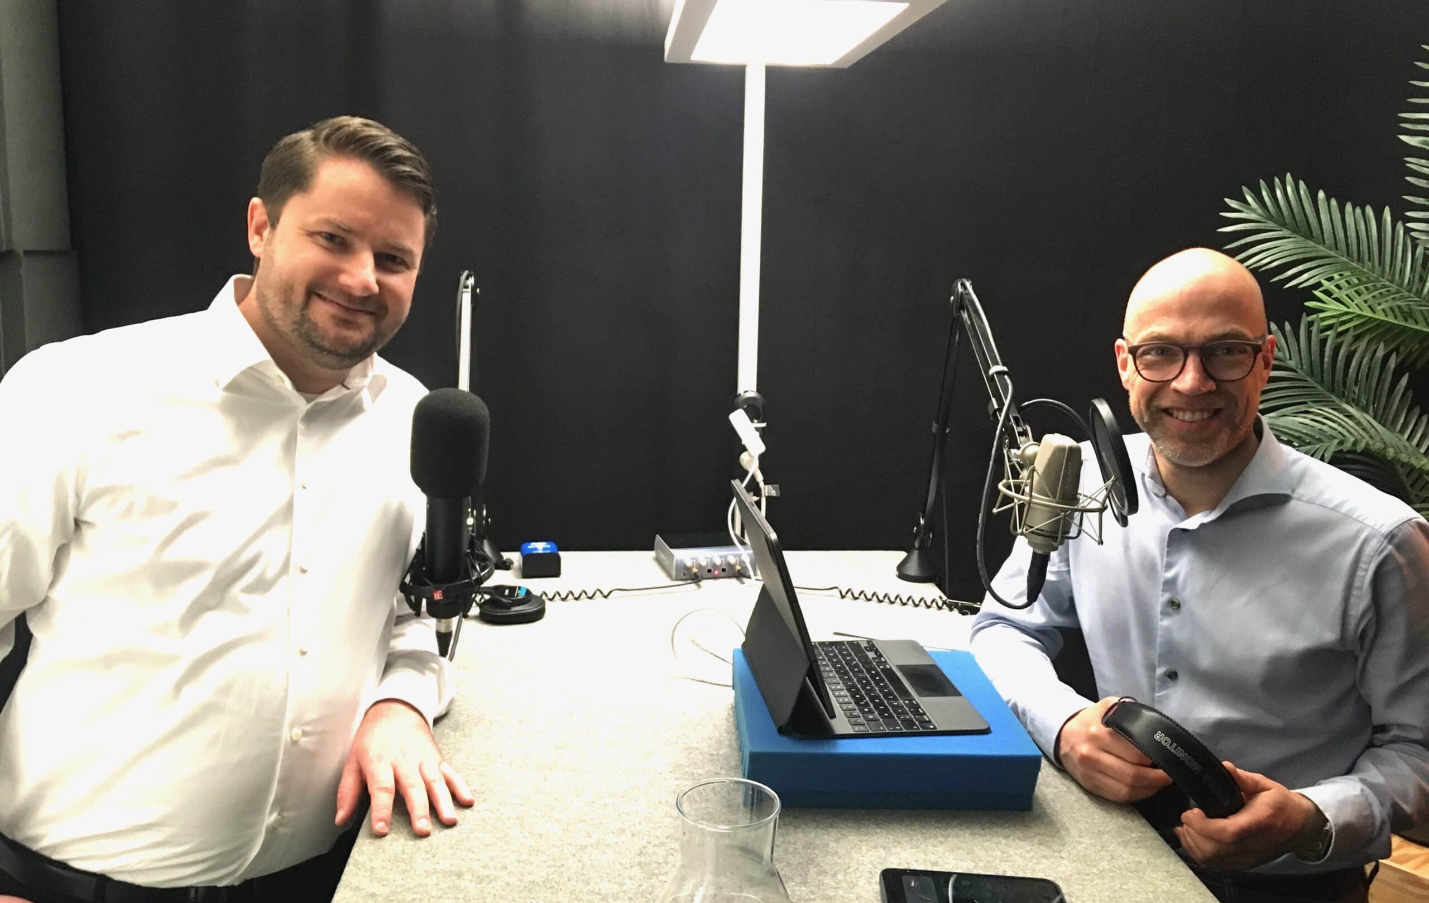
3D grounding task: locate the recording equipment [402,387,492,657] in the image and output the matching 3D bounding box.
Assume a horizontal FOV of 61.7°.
[{"bbox_3d":[-0.321,0.086,1.445,0.106,0.313,0.112,4,12,-1],"label":"recording equipment"}]

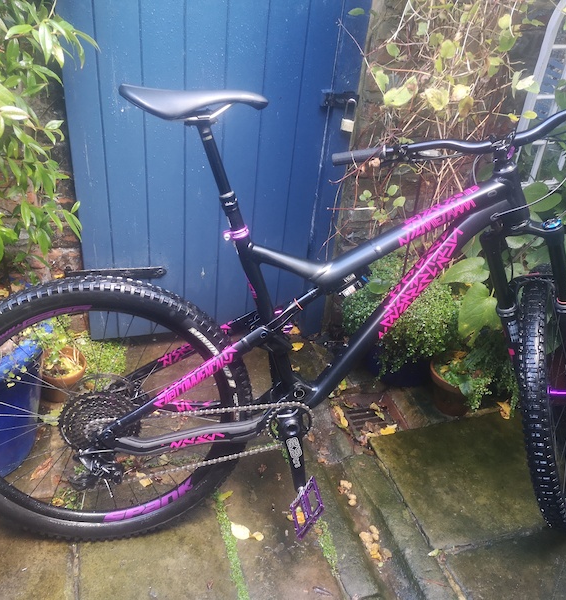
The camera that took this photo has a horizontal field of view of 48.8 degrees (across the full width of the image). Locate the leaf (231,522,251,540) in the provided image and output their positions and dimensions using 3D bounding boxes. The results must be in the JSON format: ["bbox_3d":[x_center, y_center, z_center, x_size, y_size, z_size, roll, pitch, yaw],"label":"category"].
[{"bbox_3d":[-0.113,0.609,1.640,0.059,0.008,0.041,12,36,8],"label":"leaf"}]

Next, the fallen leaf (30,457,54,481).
[{"bbox_3d":[-0.672,0.472,1.737,0.028,0.015,0.085,19,37,17],"label":"fallen leaf"}]

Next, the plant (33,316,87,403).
[{"bbox_3d":[-0.686,0.175,1.911,0.165,0.290,0.160,-9,38,-20],"label":"plant"}]

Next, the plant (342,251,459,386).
[{"bbox_3d":[0.396,0.078,2.105,0.390,0.420,0.380,14,36,11],"label":"plant"}]

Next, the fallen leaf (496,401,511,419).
[{"bbox_3d":[0.749,0.368,2.104,0.041,0.018,0.090,7,36,1],"label":"fallen leaf"}]

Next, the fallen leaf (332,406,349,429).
[{"bbox_3d":[0.182,0.376,2.003,0.040,0.018,0.096,-9,38,-20],"label":"fallen leaf"}]

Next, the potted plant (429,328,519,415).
[{"bbox_3d":[0.628,0.238,2.075,0.290,0.240,0.280,20,38,18],"label":"potted plant"}]

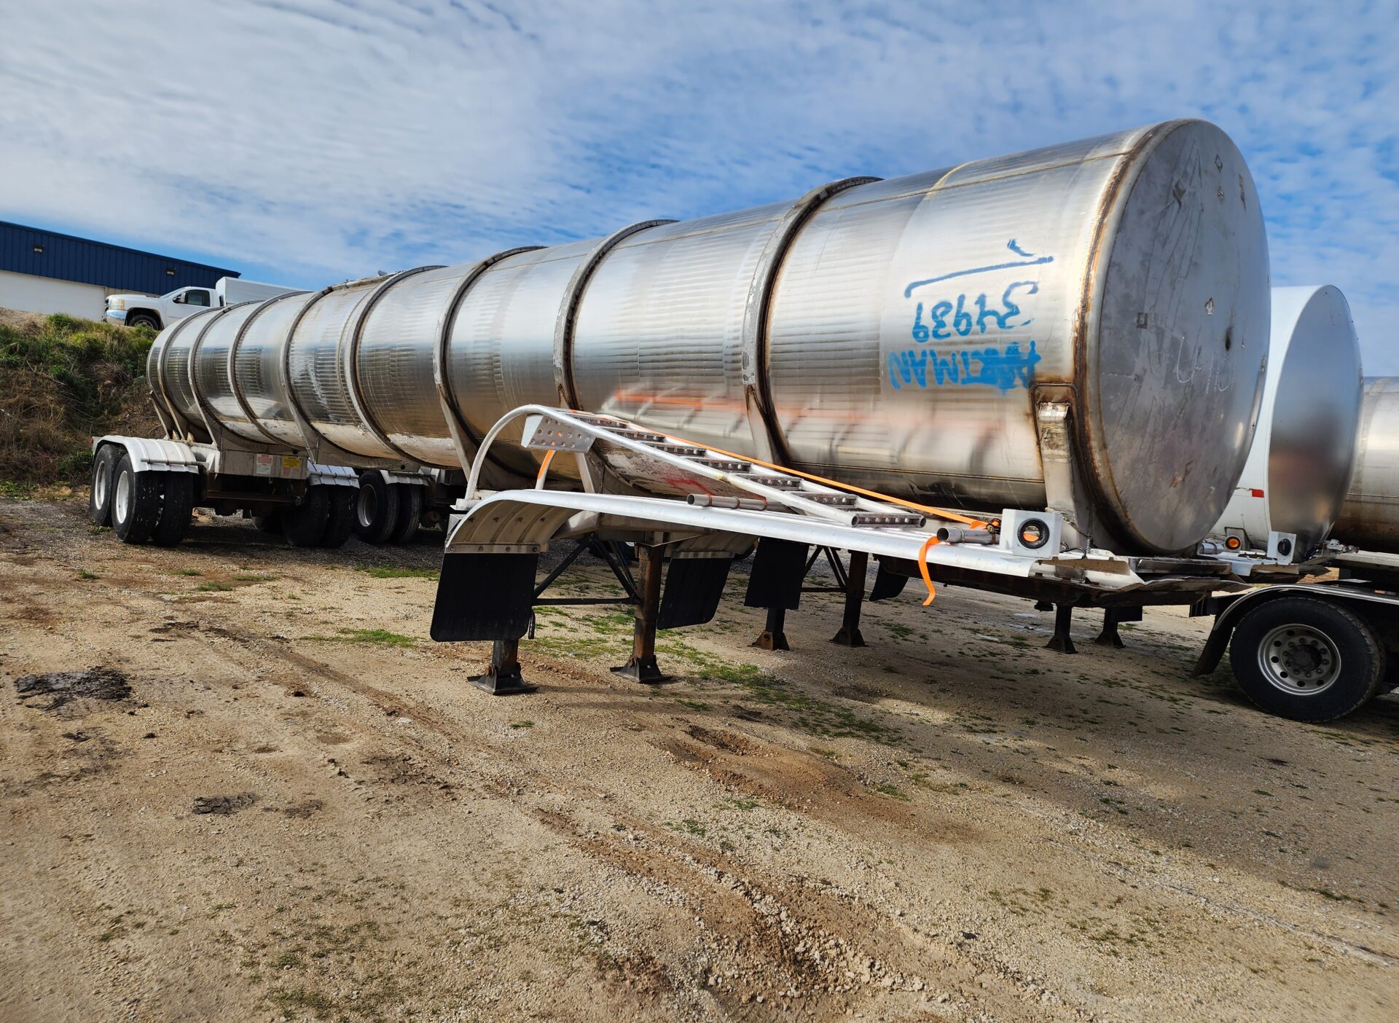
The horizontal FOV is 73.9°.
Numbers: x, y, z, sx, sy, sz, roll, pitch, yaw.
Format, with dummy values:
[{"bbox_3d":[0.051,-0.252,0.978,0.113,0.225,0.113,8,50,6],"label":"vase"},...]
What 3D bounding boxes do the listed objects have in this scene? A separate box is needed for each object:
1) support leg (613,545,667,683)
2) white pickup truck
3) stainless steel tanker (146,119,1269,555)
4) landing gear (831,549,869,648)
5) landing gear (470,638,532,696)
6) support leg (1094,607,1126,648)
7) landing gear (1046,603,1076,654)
[{"bbox_3d":[-0.385,0.685,6.628,0.320,0.950,0.330,2,4,-42],"label":"support leg"},{"bbox_3d":[-15.658,-6.389,30.462,6.200,2.400,2.050,3,4,-33],"label":"white pickup truck"},{"bbox_3d":[-2.548,-1.274,8.314,1.732,1.732,13.283,3,4,-42],"label":"stainless steel tanker"},{"bbox_3d":[1.482,0.779,8.872,0.280,0.970,0.290,2,4,-42],"label":"landing gear"},{"bbox_3d":[-1.205,0.663,5.894,0.320,0.900,0.340,2,4,-42],"label":"landing gear"},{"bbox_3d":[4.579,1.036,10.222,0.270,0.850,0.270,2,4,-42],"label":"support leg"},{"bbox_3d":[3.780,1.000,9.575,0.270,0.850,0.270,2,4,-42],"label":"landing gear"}]

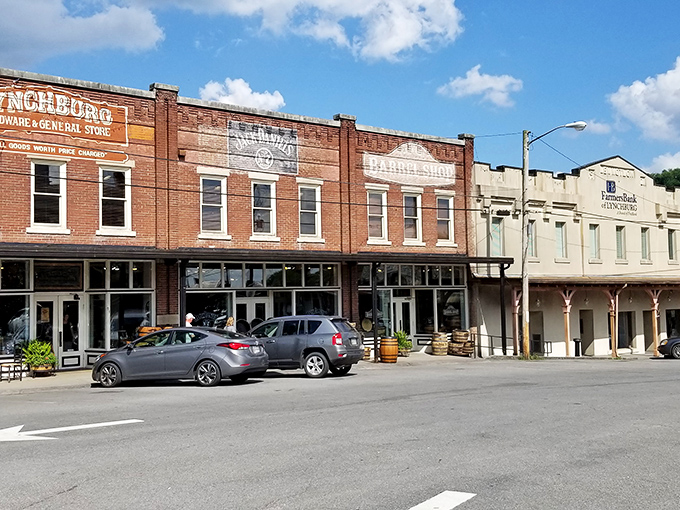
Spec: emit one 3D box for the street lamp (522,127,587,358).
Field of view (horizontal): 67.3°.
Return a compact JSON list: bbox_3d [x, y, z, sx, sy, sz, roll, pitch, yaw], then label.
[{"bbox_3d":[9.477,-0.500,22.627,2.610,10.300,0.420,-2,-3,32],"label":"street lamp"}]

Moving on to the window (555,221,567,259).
[{"bbox_3d":[12.328,-0.829,28.606,0.950,2.040,0.160,1,-3,-27],"label":"window"}]

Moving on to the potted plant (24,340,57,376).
[{"bbox_3d":[-8.548,2.965,14.600,0.920,0.970,0.880,1,-3,-27],"label":"potted plant"}]

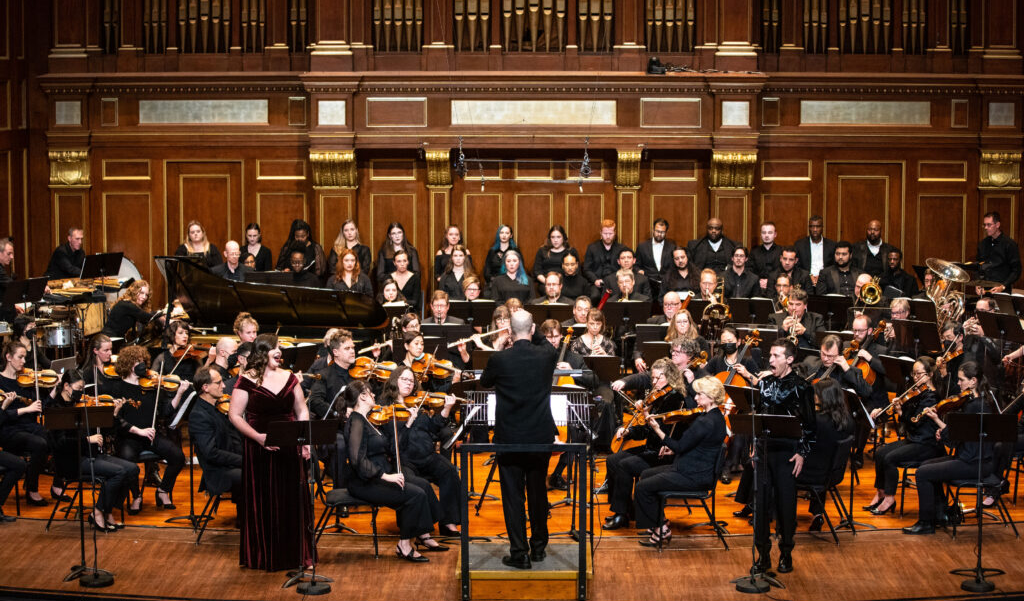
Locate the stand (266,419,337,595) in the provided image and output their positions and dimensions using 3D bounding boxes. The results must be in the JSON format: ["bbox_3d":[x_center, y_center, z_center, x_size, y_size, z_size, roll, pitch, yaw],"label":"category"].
[{"bbox_3d":[-1.489,1.400,14.120,0.510,1.138,0.400,-1,6,-10],"label":"stand"}]

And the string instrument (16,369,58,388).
[{"bbox_3d":[-4.044,0.686,17.300,0.590,0.110,0.210,3,36,-9],"label":"string instrument"}]

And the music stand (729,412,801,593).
[{"bbox_3d":[1.847,1.452,14.557,0.510,1.190,0.420,1,6,9],"label":"music stand"}]

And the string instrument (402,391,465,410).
[{"bbox_3d":[-0.587,0.795,16.000,0.600,0.100,0.210,6,28,0],"label":"string instrument"}]

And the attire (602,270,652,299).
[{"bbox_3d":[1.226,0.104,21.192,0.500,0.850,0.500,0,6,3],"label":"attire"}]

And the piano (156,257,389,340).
[{"bbox_3d":[-2.476,0.460,19.150,2.550,1.800,1.550,1,6,10],"label":"piano"}]

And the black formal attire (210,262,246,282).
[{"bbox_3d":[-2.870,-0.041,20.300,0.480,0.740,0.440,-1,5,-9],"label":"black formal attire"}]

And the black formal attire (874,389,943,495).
[{"bbox_3d":[3.384,1.217,16.950,0.640,0.930,0.480,-3,6,-33],"label":"black formal attire"}]

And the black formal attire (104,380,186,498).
[{"bbox_3d":[-3.117,1.168,16.875,0.620,1.023,0.530,5,8,42],"label":"black formal attire"}]

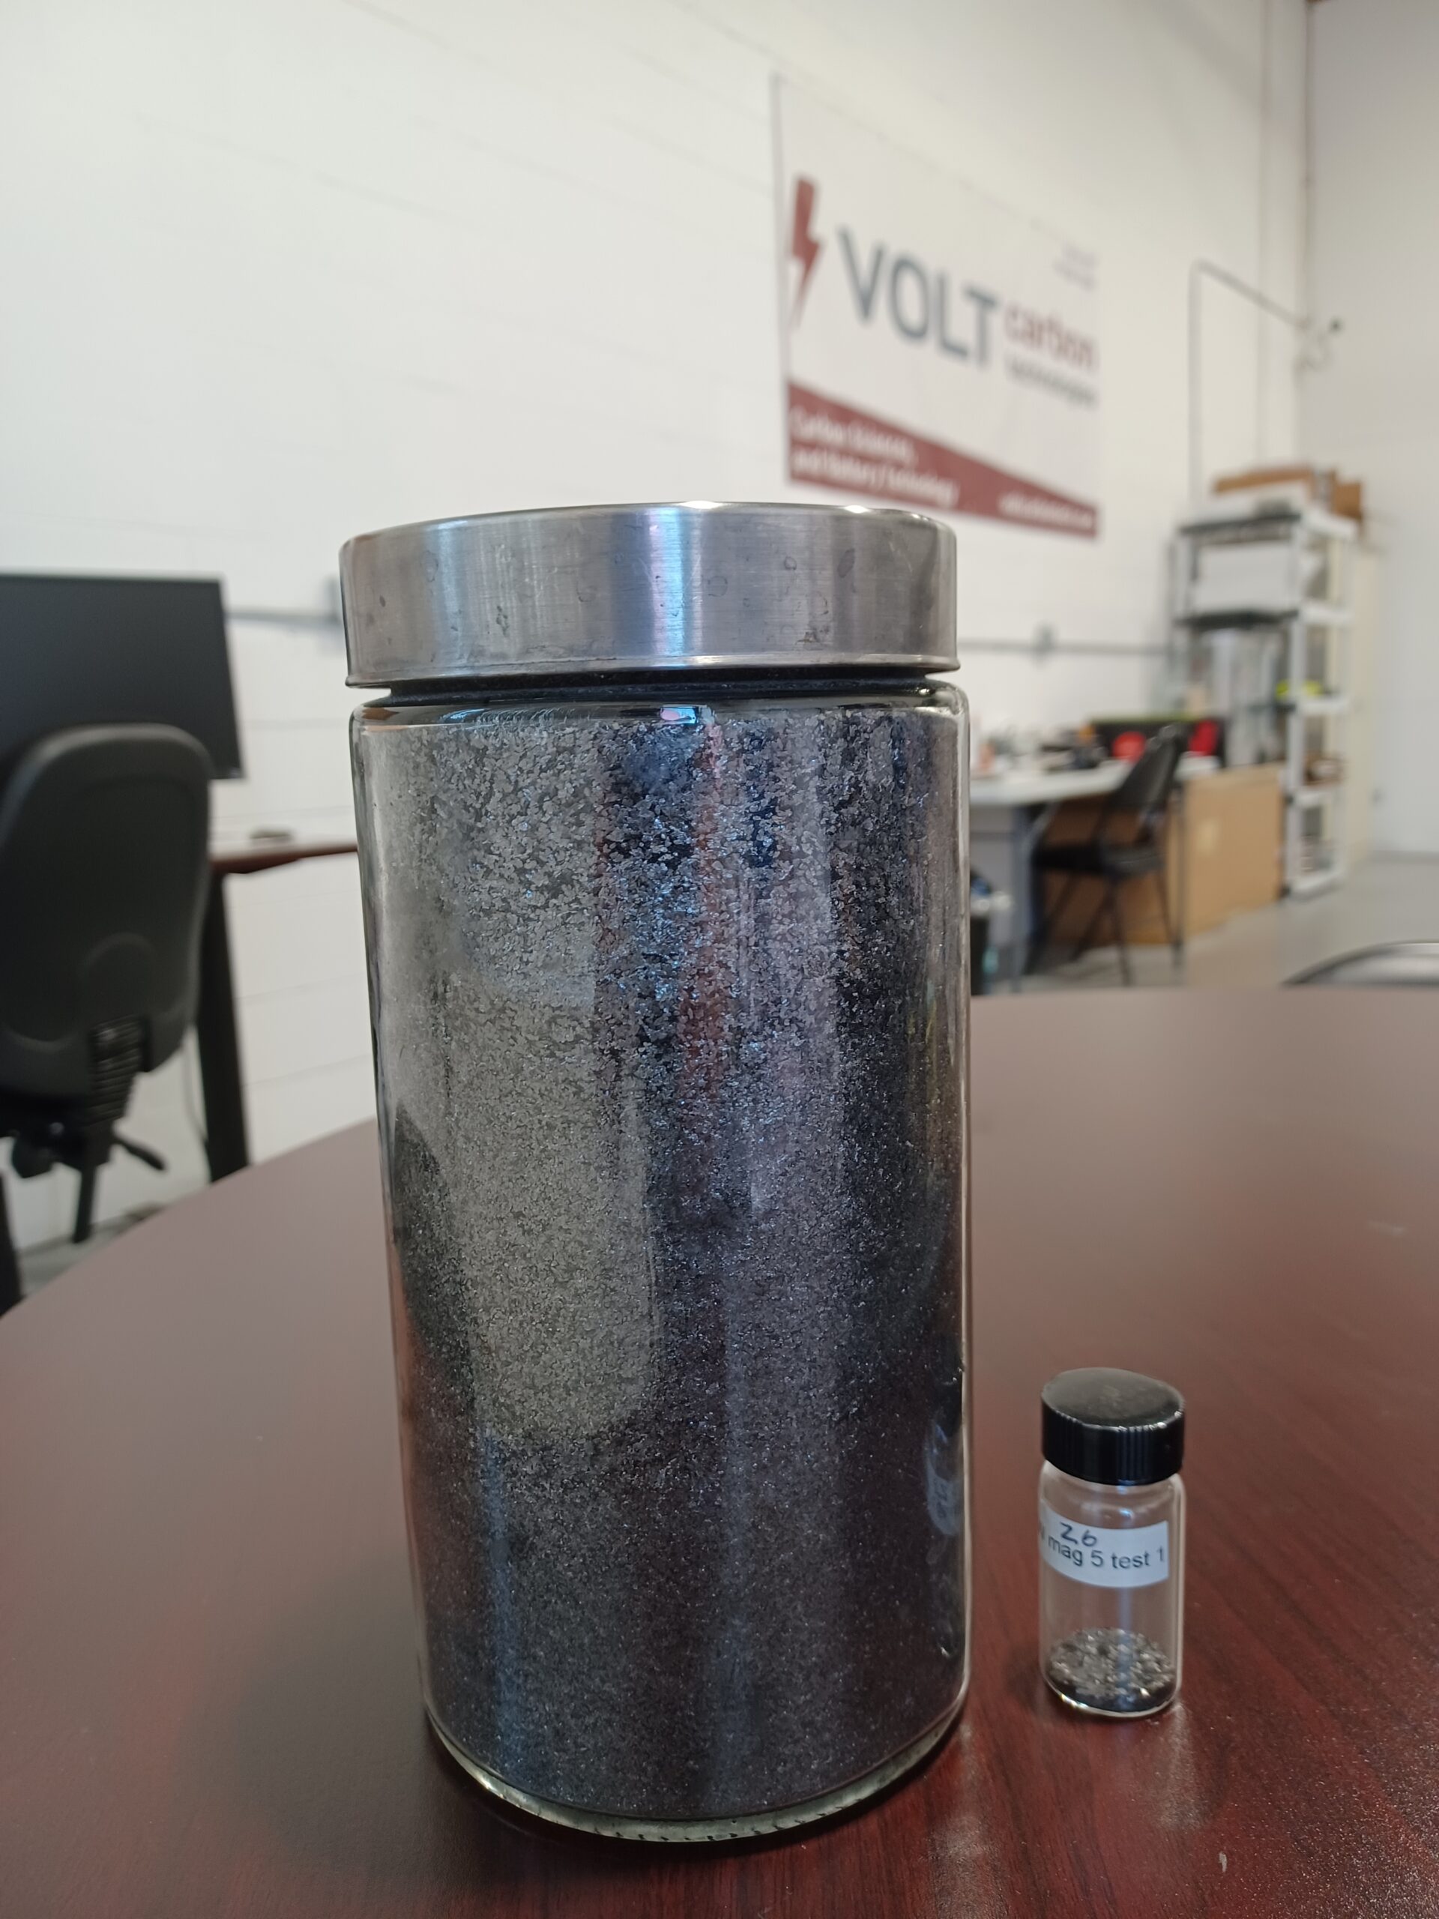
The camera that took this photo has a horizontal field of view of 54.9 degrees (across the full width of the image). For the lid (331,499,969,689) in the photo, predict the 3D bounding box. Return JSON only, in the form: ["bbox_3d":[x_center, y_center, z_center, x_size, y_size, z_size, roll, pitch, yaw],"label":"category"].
[{"bbox_3d":[-0.012,-0.065,0.261,0.113,0.024,0.113,-2,10,0],"label":"lid"}]

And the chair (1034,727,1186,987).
[{"bbox_3d":[1.434,-0.383,5.110,0.480,0.880,0.450,6,12,39],"label":"chair"}]

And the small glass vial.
[{"bbox_3d":[0.079,0.116,0.279,0.028,0.060,0.028,-2,10,0],"label":"small glass vial"}]

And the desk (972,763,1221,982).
[{"bbox_3d":[1.442,-0.368,5.530,0.650,0.710,1.650,6,12,39],"label":"desk"}]

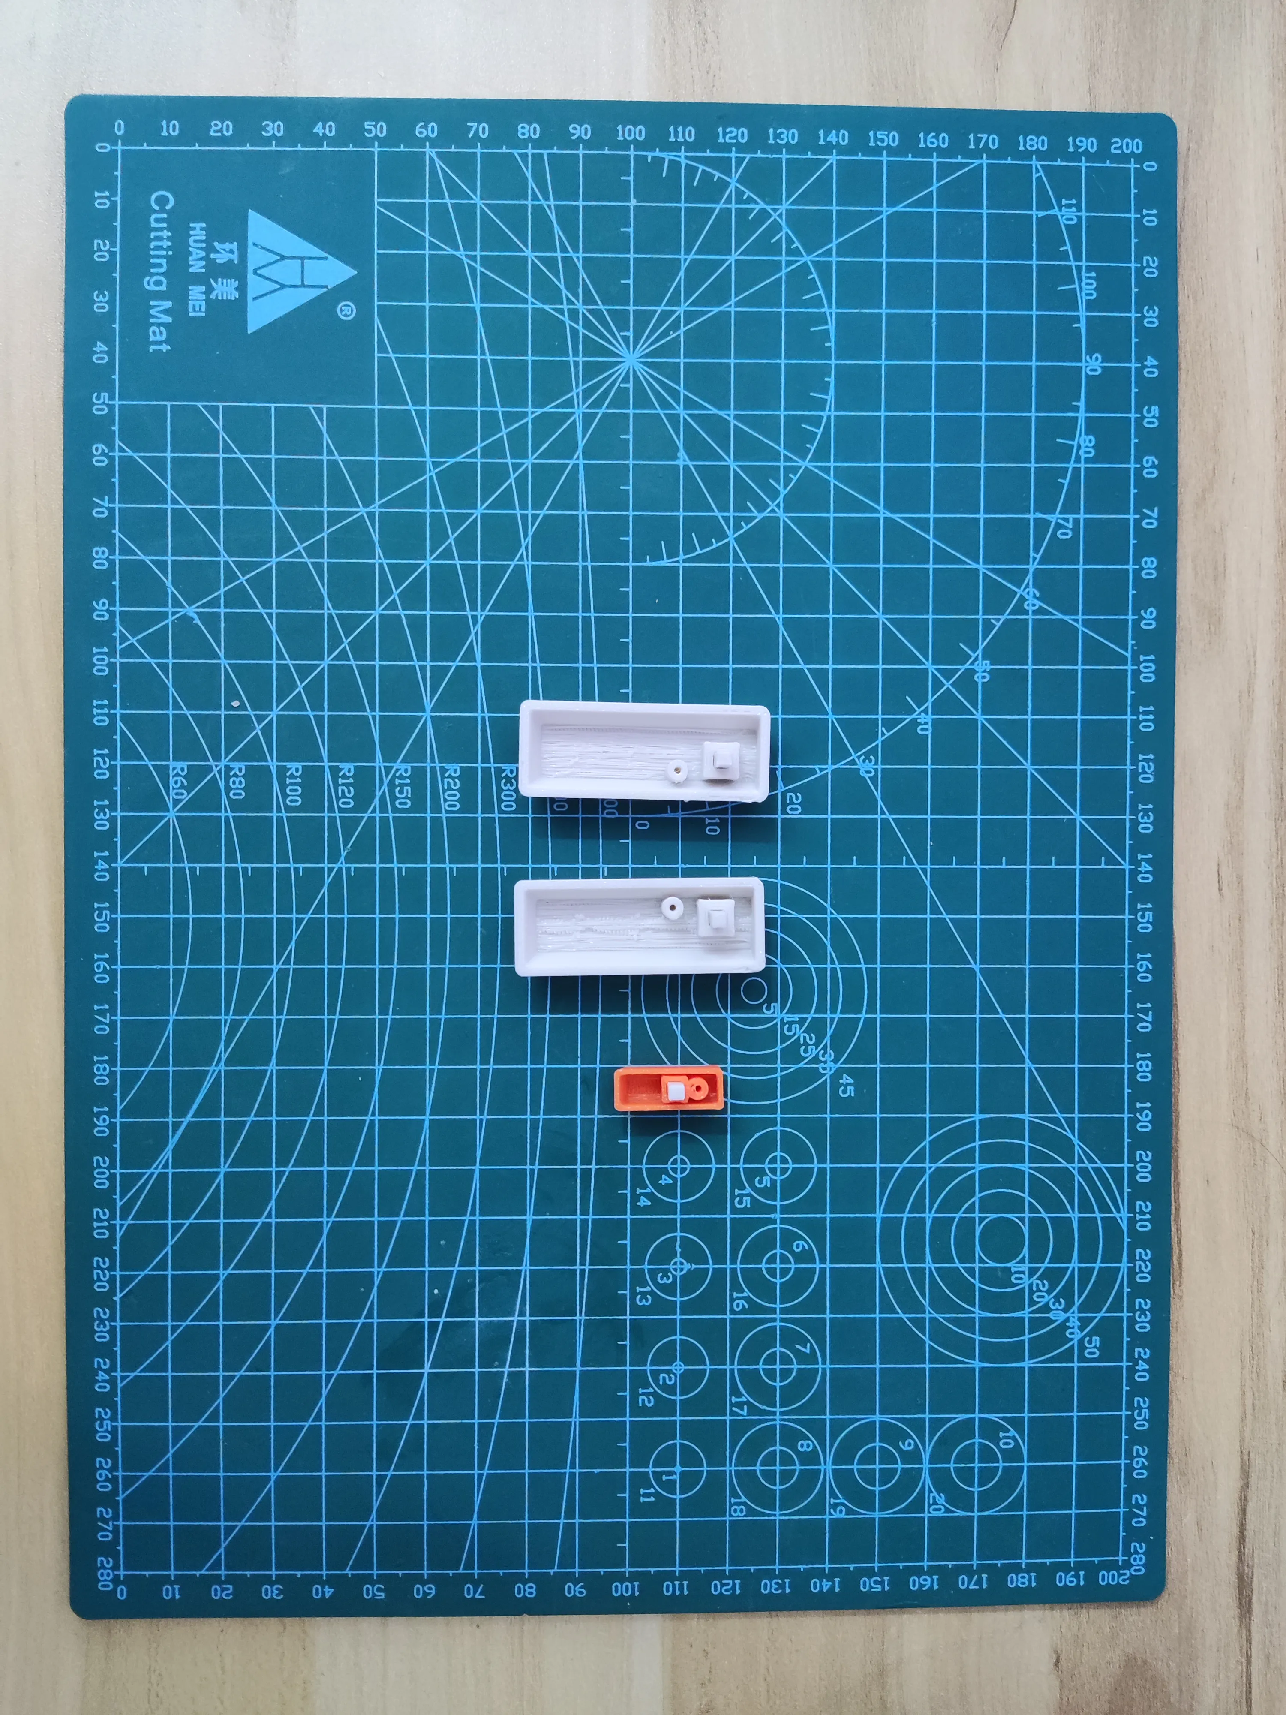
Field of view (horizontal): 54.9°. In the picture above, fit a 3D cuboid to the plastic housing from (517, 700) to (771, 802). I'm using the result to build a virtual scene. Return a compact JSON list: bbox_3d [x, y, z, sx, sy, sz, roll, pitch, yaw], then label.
[{"bbox_3d":[0.000,-0.020,0.242,0.048,0.007,0.018,1,91,-2],"label":"plastic housing"}]

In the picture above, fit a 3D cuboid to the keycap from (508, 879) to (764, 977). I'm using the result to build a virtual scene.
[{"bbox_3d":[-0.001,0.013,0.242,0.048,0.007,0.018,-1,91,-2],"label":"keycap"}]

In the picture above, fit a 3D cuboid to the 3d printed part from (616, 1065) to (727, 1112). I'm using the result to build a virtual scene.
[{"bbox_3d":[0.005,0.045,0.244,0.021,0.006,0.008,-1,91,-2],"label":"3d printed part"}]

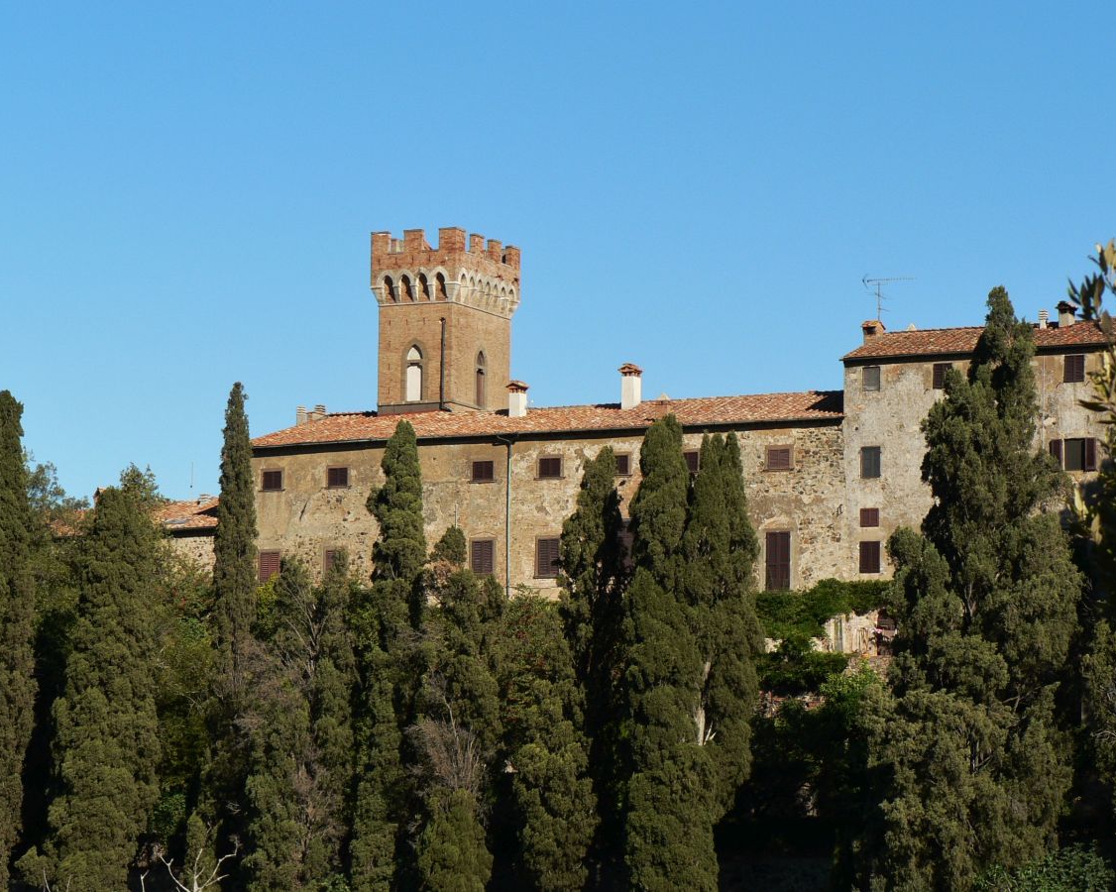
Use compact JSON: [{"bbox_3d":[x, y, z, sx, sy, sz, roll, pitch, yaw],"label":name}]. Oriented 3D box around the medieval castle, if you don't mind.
[{"bbox_3d":[5.570,-1.120,181.010,46.540,18.500,15.000,-3,-6,25],"label":"medieval castle"}]

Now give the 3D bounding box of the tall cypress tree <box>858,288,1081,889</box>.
[{"bbox_3d":[14.480,5.130,137.680,7.890,21.550,7.890,0,-5,0],"label":"tall cypress tree"}]

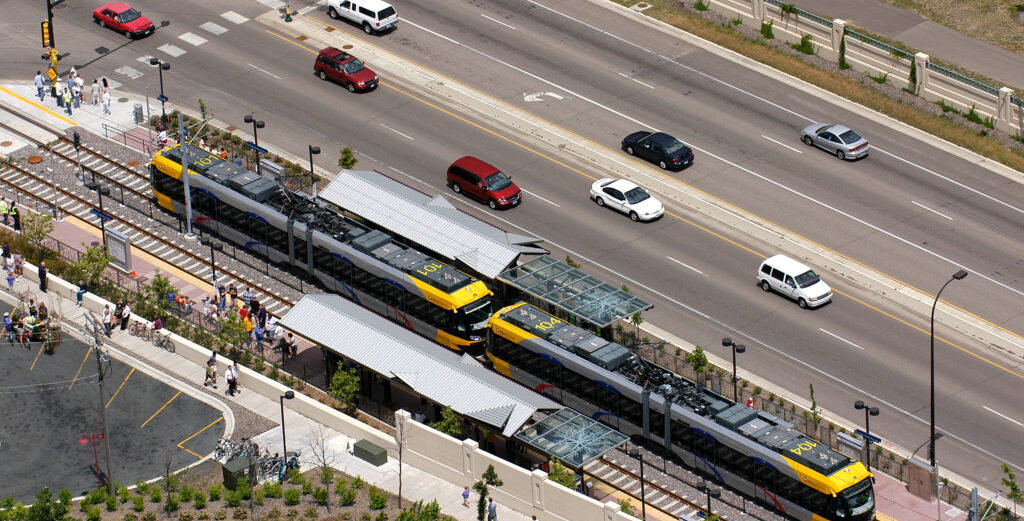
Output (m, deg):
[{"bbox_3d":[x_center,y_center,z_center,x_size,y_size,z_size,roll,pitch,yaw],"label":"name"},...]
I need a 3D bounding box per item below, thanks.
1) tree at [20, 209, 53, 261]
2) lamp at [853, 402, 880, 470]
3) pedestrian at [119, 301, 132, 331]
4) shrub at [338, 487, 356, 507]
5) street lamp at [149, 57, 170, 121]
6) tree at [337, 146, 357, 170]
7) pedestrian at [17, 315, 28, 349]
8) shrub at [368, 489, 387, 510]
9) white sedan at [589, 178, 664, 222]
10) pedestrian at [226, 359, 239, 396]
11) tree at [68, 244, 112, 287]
[{"bbox_3d":[-27.835,-1.420,311.446,1.900,3.400,1.900,-2,30,1],"label":"tree"},{"bbox_3d":[18.183,9.422,271.195,0.480,4.400,1.750,-25,35,-35],"label":"lamp"},{"bbox_3d":[-21.388,3.071,294.099,0.420,1.740,0.500,5,29,13],"label":"pedestrian"},{"bbox_3d":[-8.509,12.140,273.449,0.850,0.680,0.850,-2,27,1],"label":"shrub"},{"bbox_3d":[-20.634,-9.531,314.423,0.500,4.800,1.500,-26,36,-36],"label":"street lamp"},{"bbox_3d":[-9.357,-4.802,305.926,1.250,3.600,1.250,-26,36,-36],"label":"tree"},{"bbox_3d":[-26.810,3.901,290.146,0.450,1.720,0.520,1,28,8],"label":"pedestrian"},{"bbox_3d":[-6.986,12.414,276.058,0.950,1.050,0.950,-3,28,0],"label":"shrub"},{"bbox_3d":[6.797,-3.721,314.436,1.850,1.410,5.000,-27,37,-36],"label":"white sedan"},{"bbox_3d":[-14.997,6.360,283.986,0.550,1.770,0.420,-18,31,-27],"label":"pedestrian"},{"bbox_3d":[-23.432,0.173,298.896,2.200,2.600,2.200,-26,36,-36],"label":"tree"}]

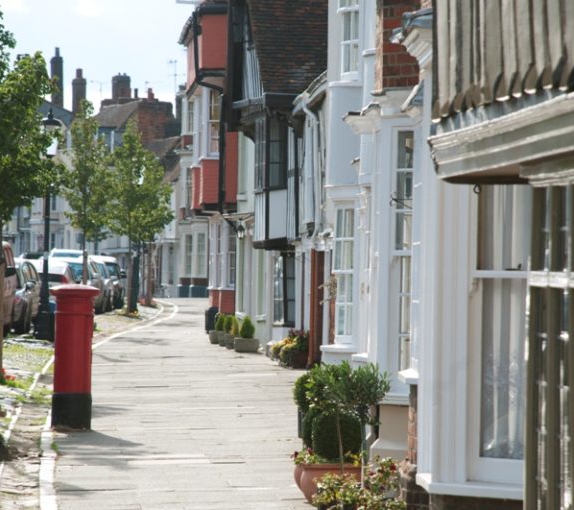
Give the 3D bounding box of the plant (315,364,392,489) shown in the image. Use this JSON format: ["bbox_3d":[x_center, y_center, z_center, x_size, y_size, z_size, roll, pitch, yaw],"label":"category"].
[{"bbox_3d":[0.456,1.251,27.300,0.530,1.040,0.530,1,0,0],"label":"plant"}]

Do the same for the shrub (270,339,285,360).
[{"bbox_3d":[-0.154,1.514,64.500,0.280,0.330,0.280,1,0,17],"label":"shrub"}]

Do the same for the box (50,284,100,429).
[{"bbox_3d":[-2.248,1.086,42.200,0.530,1.530,0.530,1,0,3],"label":"box"}]

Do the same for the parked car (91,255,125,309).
[{"bbox_3d":[-5.606,0.788,118.500,1.780,1.520,4.300,1,0,2],"label":"parked car"}]

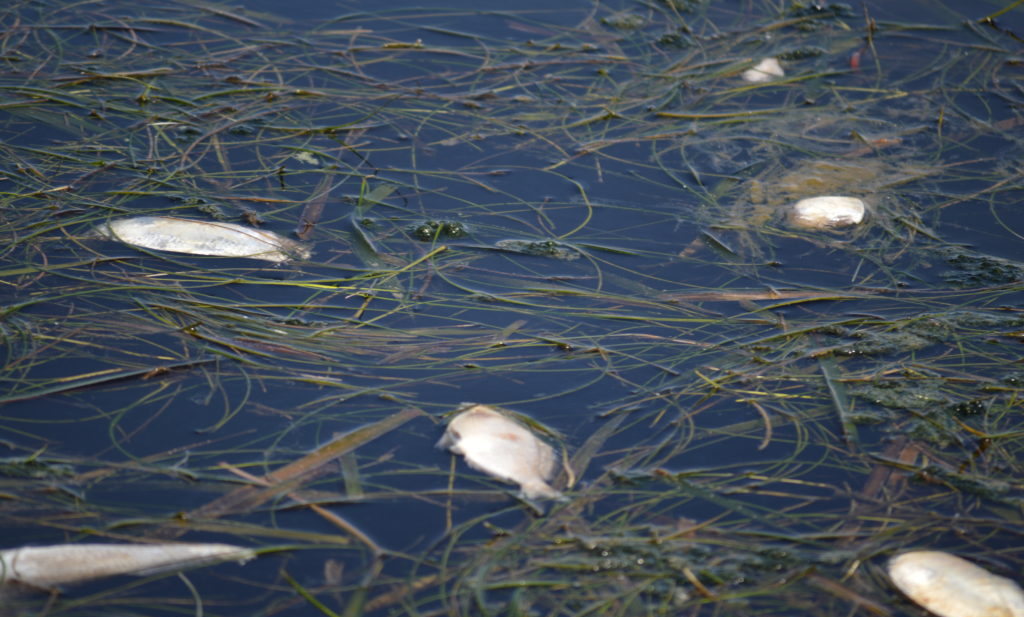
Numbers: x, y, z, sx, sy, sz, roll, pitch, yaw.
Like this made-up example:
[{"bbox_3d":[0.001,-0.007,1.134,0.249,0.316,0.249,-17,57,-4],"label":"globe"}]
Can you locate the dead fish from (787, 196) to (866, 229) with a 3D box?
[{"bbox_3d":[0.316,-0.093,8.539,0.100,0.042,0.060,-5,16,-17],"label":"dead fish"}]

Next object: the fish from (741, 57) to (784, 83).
[{"bbox_3d":[0.269,-0.254,9.139,0.042,0.030,0.070,11,19,35],"label":"fish"}]

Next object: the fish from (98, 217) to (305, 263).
[{"bbox_3d":[-0.305,-0.066,8.438,0.220,0.045,0.060,7,17,25],"label":"fish"}]

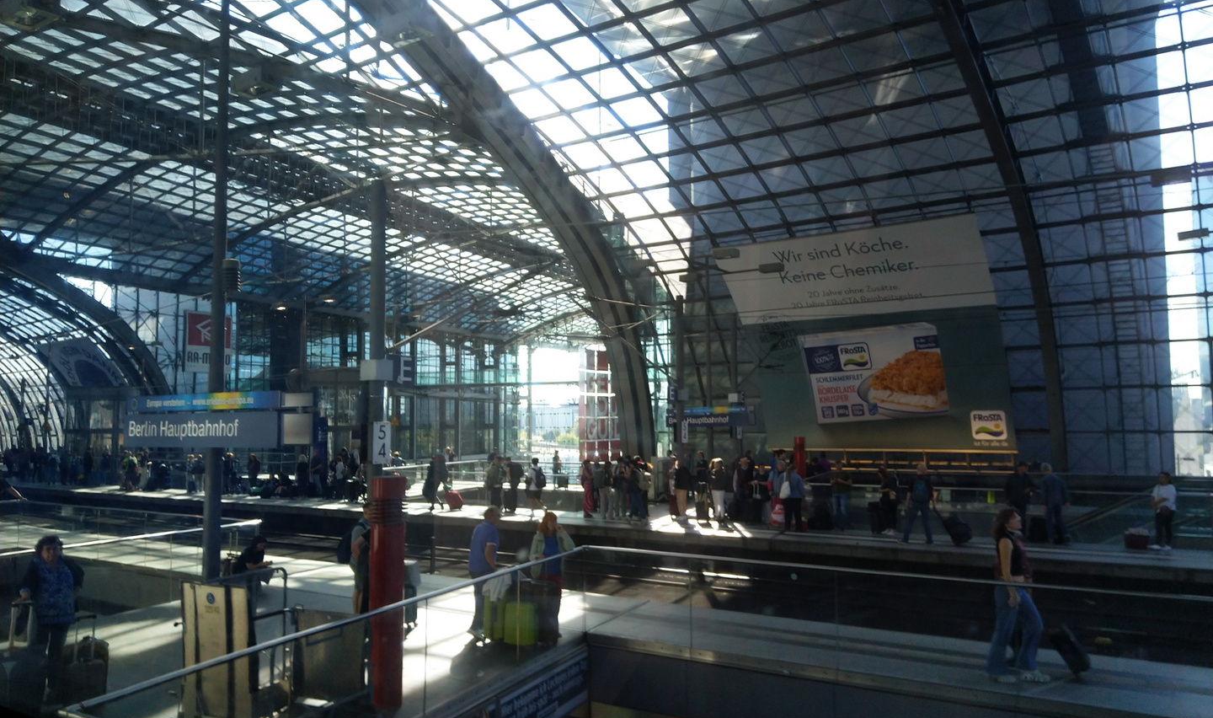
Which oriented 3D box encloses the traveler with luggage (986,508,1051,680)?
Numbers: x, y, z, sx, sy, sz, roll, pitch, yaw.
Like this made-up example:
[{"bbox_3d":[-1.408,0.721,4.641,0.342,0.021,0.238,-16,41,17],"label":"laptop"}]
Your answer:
[{"bbox_3d":[4.371,2.488,9.352,0.620,1.782,0.460,-2,-4,26],"label":"traveler with luggage"}]

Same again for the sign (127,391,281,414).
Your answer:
[{"bbox_3d":[-4.823,0.517,10.369,2.780,0.185,0.080,-3,-5,30],"label":"sign"}]

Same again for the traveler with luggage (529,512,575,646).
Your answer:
[{"bbox_3d":[-0.723,2.817,11.371,0.580,1.661,0.400,1,-4,-20],"label":"traveler with luggage"}]

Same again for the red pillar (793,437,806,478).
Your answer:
[{"bbox_3d":[5.709,3.464,25.784,0.350,2.280,0.350,2,-5,-33],"label":"red pillar"}]

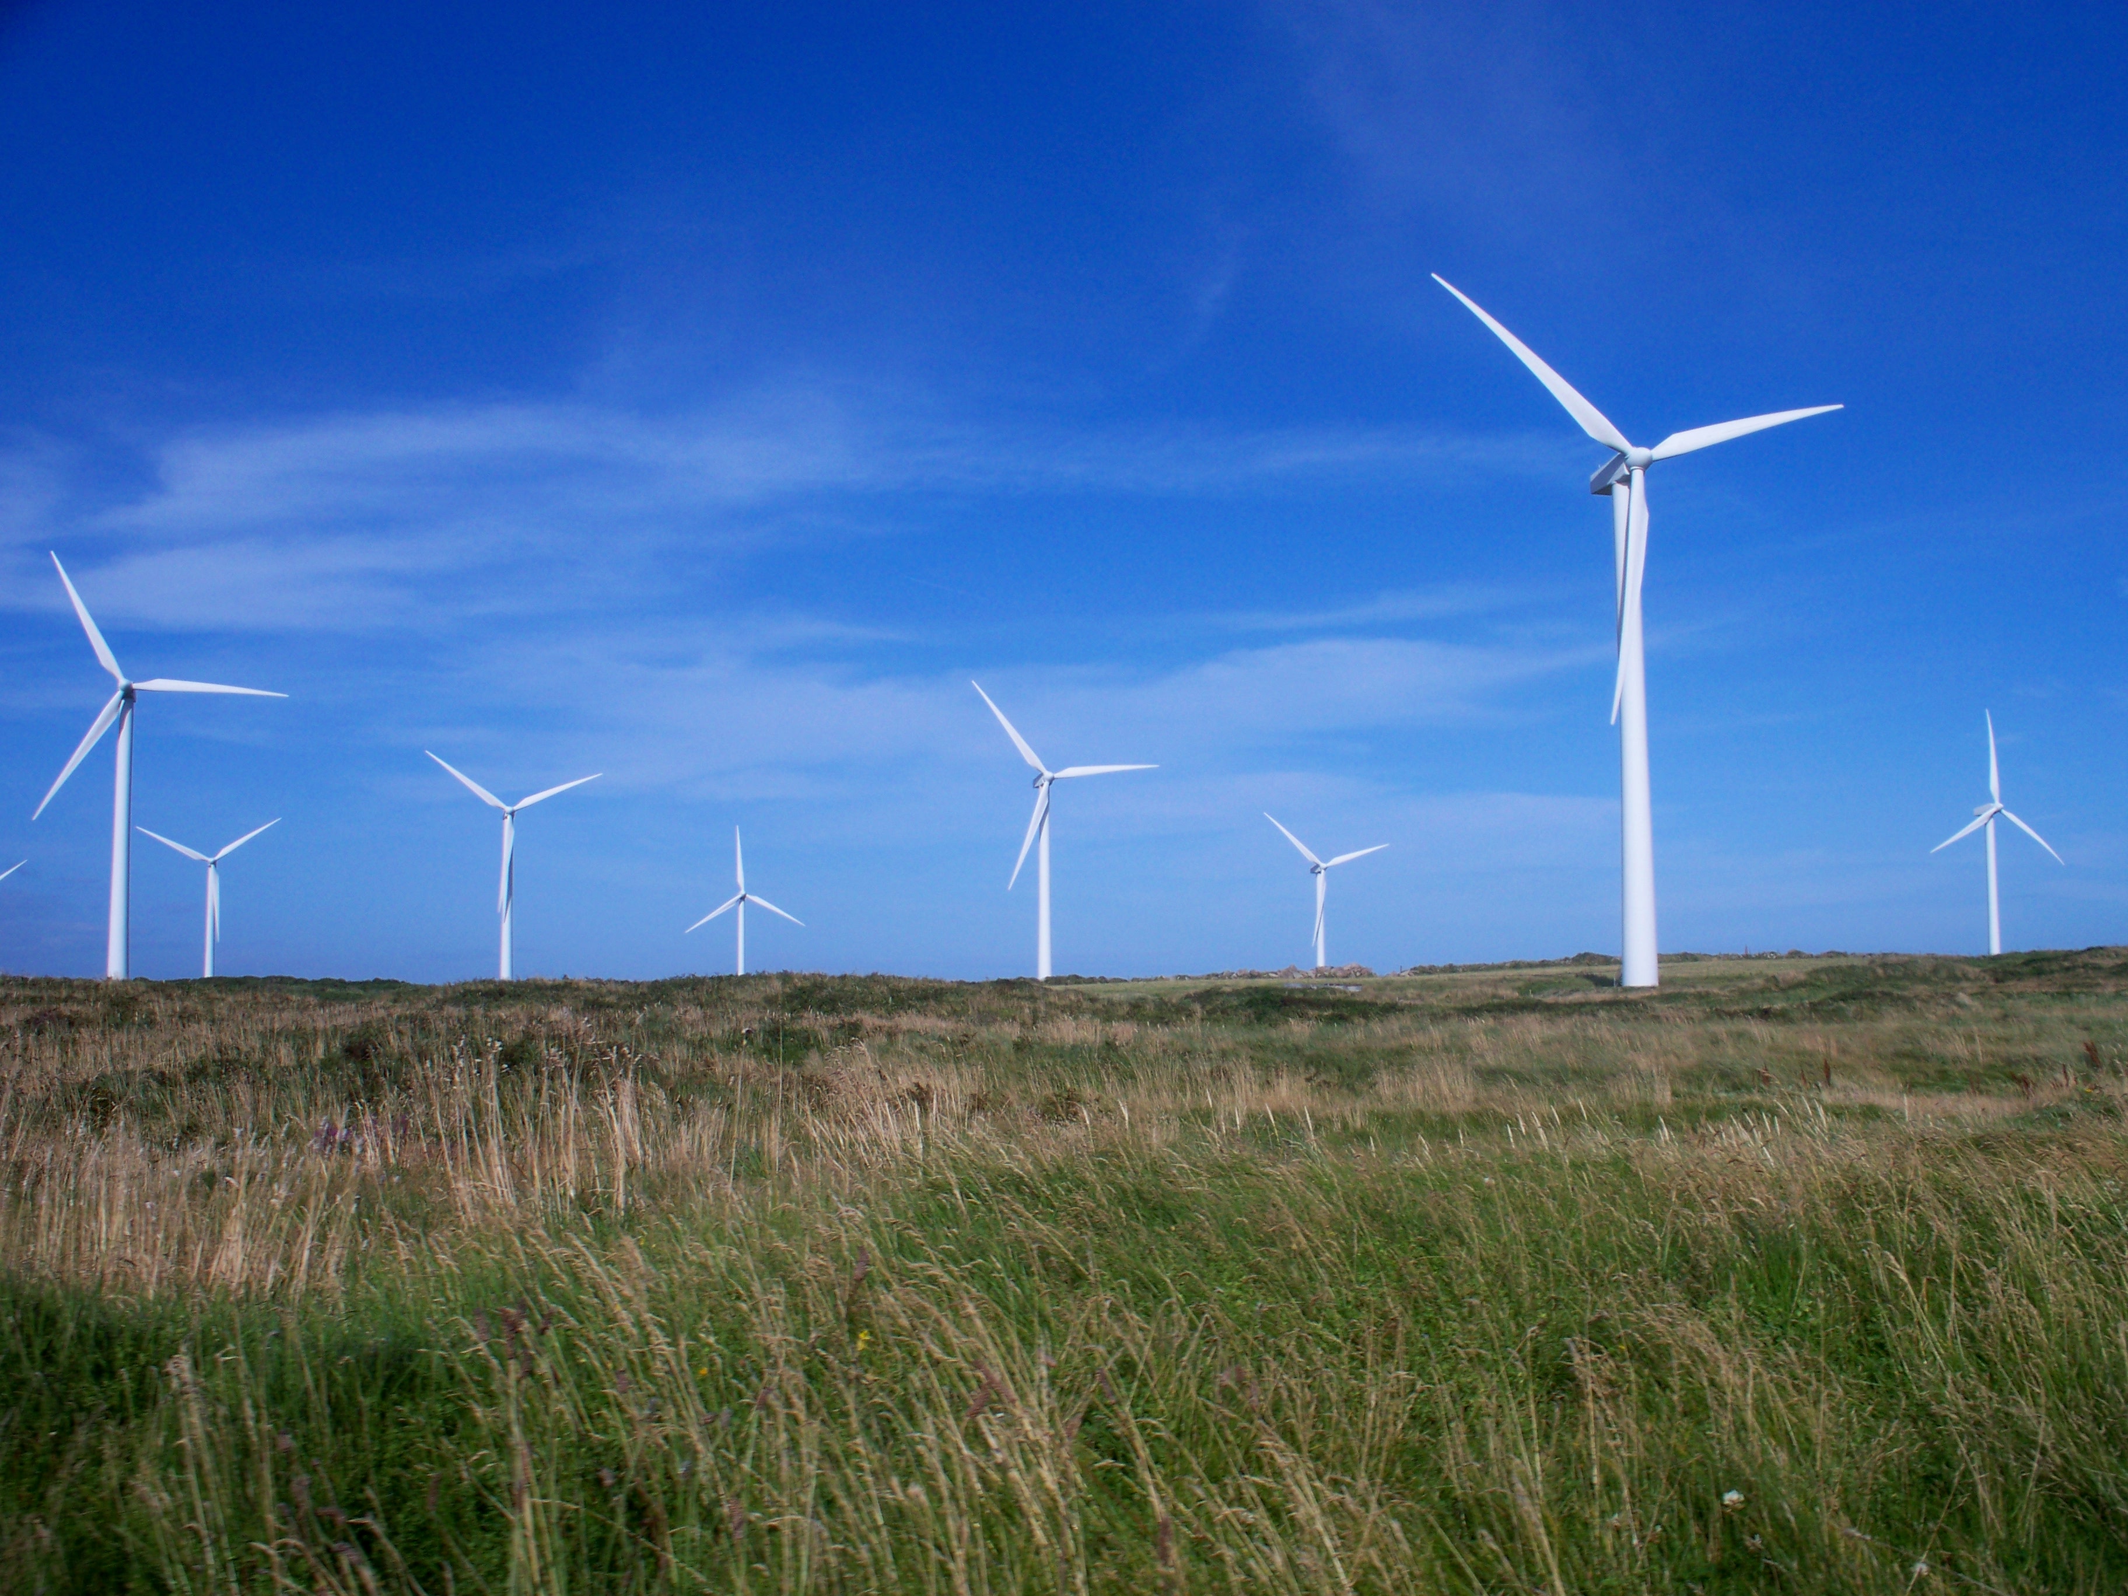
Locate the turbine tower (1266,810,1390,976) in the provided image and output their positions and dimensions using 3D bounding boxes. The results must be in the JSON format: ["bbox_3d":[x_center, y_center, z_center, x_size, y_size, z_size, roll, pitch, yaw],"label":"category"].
[{"bbox_3d":[84.790,36.460,689.180,43.950,62.740,9.860,1,-5,-20],"label":"turbine tower"}]

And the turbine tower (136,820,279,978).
[{"bbox_3d":[-278.140,36.390,698.650,44.840,60.050,9.920,2,-5,-26],"label":"turbine tower"}]

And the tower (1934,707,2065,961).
[{"bbox_3d":[234.130,13.400,545.070,44.890,72.600,9.700,2,-5,-23],"label":"tower"}]

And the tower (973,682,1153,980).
[{"bbox_3d":[0.690,9.460,456.400,41.590,67.300,9.700,1,-5,-21],"label":"tower"}]

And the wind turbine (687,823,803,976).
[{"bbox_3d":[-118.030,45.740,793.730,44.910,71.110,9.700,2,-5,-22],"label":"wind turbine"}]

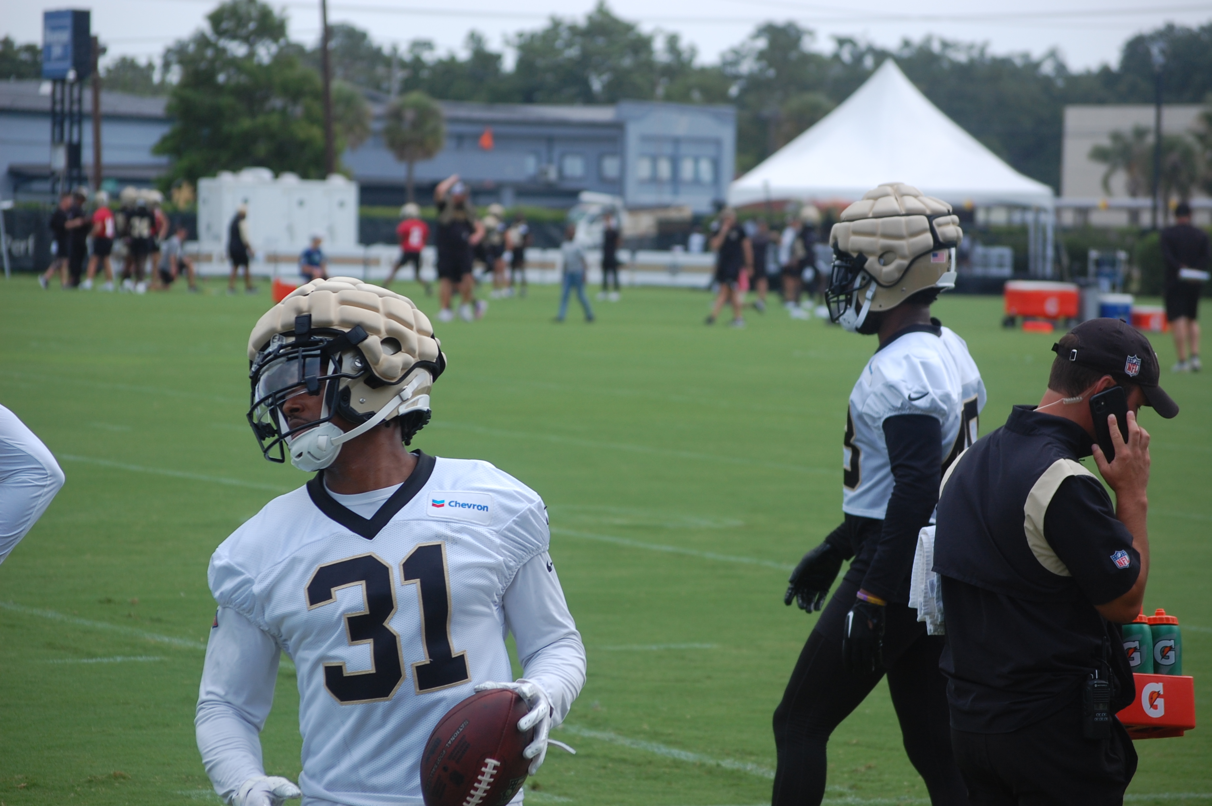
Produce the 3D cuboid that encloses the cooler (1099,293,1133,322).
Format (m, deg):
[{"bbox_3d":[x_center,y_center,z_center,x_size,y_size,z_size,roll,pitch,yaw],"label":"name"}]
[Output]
[{"bbox_3d":[7.257,-1.265,70.300,0.470,0.500,0.450,1,3,0],"label":"cooler"}]

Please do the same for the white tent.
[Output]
[{"bbox_3d":[8.214,-6.821,142.500,9.150,6.100,9.150,1,3,2],"label":"white tent"}]

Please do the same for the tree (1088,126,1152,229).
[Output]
[{"bbox_3d":[23.549,-9.866,225.000,2.900,5.500,2.900,1,3,0],"label":"tree"}]

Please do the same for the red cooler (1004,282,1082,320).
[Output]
[{"bbox_3d":[6.279,-1.466,71.200,1.060,0.540,0.500,2,3,-2],"label":"red cooler"}]

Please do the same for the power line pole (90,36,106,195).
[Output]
[{"bbox_3d":[-25.149,-13.417,245.000,0.600,9.500,0.500,-2,3,-6],"label":"power line pole"}]

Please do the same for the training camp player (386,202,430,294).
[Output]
[{"bbox_3d":[-3.813,-2.981,95.500,0.800,1.760,0.620,0,3,-20],"label":"training camp player"}]

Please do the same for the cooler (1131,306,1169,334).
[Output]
[{"bbox_3d":[7.834,-1.206,71.200,0.500,0.360,0.350,0,3,-9],"label":"cooler"}]

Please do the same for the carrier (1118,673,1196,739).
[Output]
[{"bbox_3d":[1.254,0.699,11.400,0.210,0.160,0.280,1,-3,-1],"label":"carrier"}]

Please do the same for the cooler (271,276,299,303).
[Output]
[{"bbox_3d":[-5.171,-1.808,80.000,0.480,0.400,0.360,1,3,-6],"label":"cooler"}]

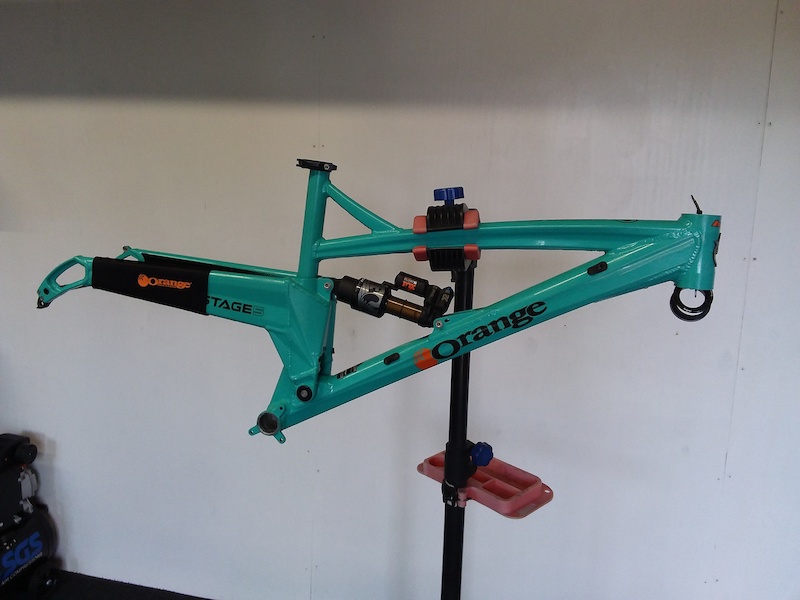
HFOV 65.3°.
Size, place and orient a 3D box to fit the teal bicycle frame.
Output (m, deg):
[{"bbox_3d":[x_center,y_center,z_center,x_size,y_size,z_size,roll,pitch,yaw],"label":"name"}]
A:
[{"bbox_3d":[-0.065,0.011,1.067,1.117,0.487,0.168,3,8,10],"label":"teal bicycle frame"}]

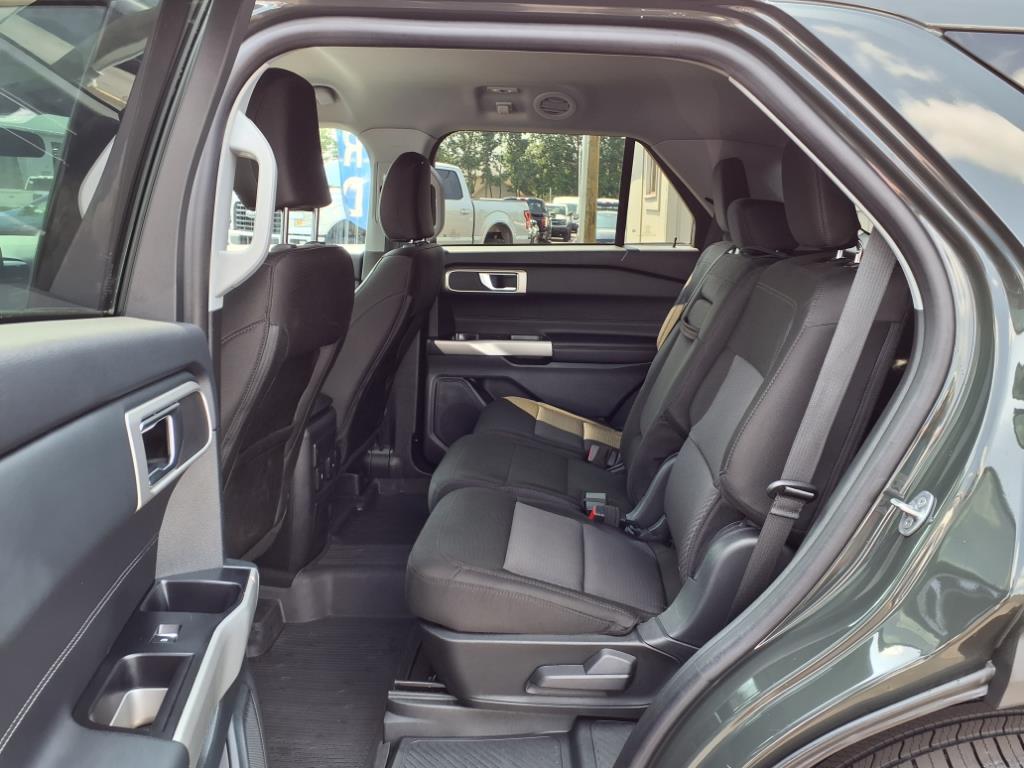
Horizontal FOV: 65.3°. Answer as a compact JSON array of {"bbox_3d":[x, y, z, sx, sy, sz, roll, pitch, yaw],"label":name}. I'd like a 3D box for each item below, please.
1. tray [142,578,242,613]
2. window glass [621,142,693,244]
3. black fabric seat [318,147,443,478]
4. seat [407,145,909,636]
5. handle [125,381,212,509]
[{"bbox_3d":[-0.350,0.253,0.885,0.095,0.050,0.080,-1,12,-7],"label":"tray"},{"bbox_3d":[0.467,-0.605,2.529,0.235,0.330,0.020,1,24,5],"label":"window glass"},{"bbox_3d":[-0.578,-0.175,2.256,0.800,0.970,0.520,1,12,5],"label":"black fabric seat"},{"bbox_3d":[0.247,-0.123,1.805,0.820,0.820,1.320,1,12,5],"label":"seat"},{"bbox_3d":[-0.334,0.049,0.771,0.035,0.080,0.240,-1,7,-7],"label":"handle"}]

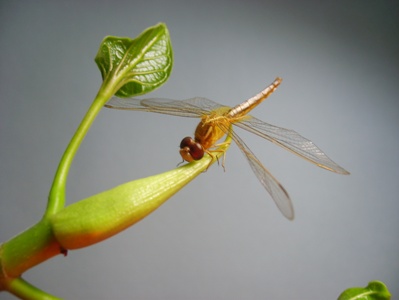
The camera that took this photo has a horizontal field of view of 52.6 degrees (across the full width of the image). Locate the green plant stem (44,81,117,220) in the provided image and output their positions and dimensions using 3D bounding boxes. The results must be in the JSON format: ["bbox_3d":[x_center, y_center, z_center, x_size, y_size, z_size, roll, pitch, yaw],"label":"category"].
[{"bbox_3d":[-0.032,0.000,0.105,0.006,0.038,0.005,25,0,0],"label":"green plant stem"}]

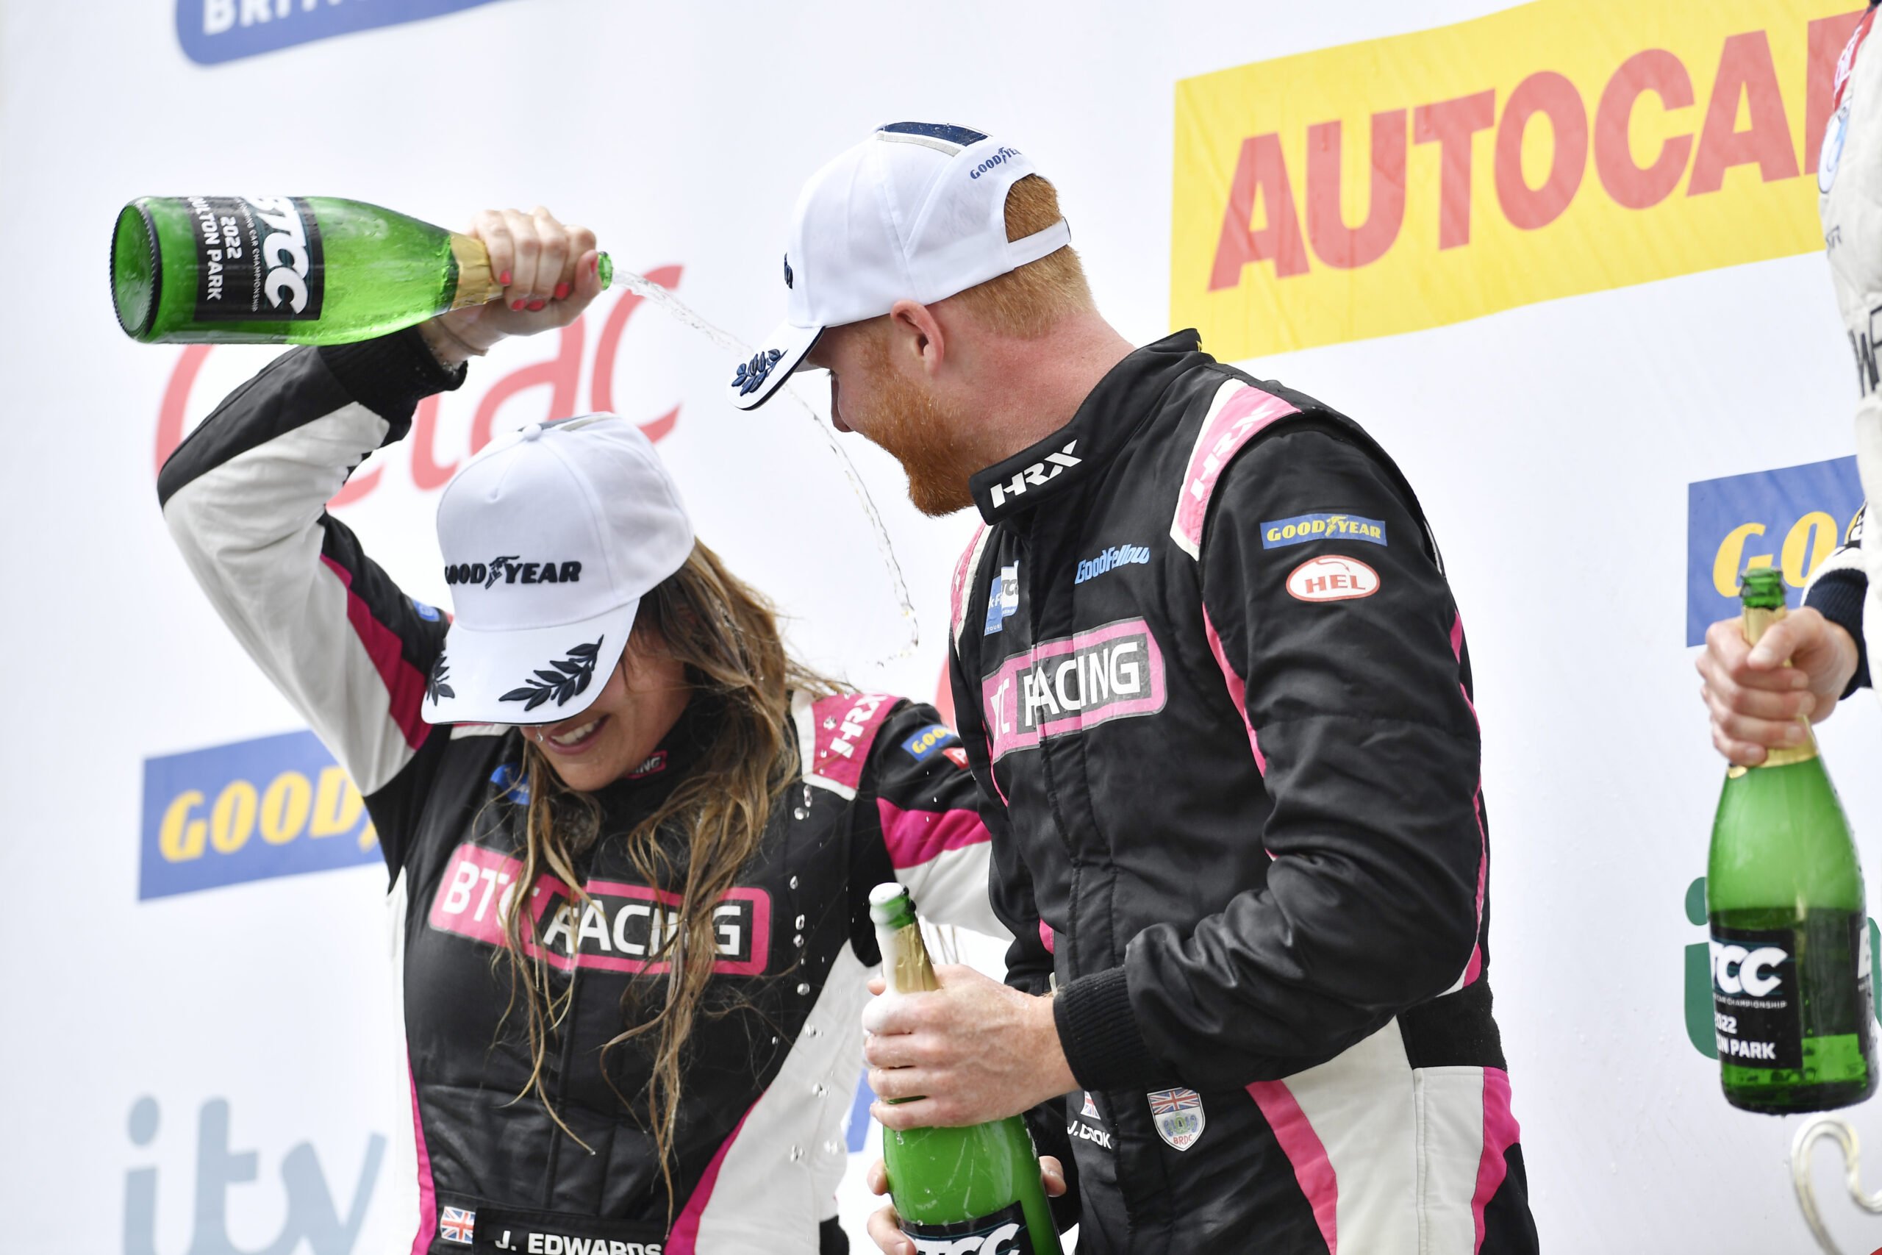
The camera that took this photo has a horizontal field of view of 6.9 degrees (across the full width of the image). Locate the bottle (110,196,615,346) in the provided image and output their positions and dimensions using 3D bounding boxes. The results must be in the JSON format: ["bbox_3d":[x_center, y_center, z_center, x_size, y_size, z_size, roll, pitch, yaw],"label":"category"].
[{"bbox_3d":[-0.431,-0.269,11.836,0.374,0.112,0.112,0,0,-19],"label":"bottle"}]

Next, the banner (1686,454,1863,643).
[{"bbox_3d":[0.783,-0.085,11.753,0.600,0.128,0.010,-10,-17,44],"label":"banner"}]

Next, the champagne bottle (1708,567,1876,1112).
[{"bbox_3d":[0.587,0.145,10.963,0.112,0.374,0.112,2,11,37],"label":"champagne bottle"}]

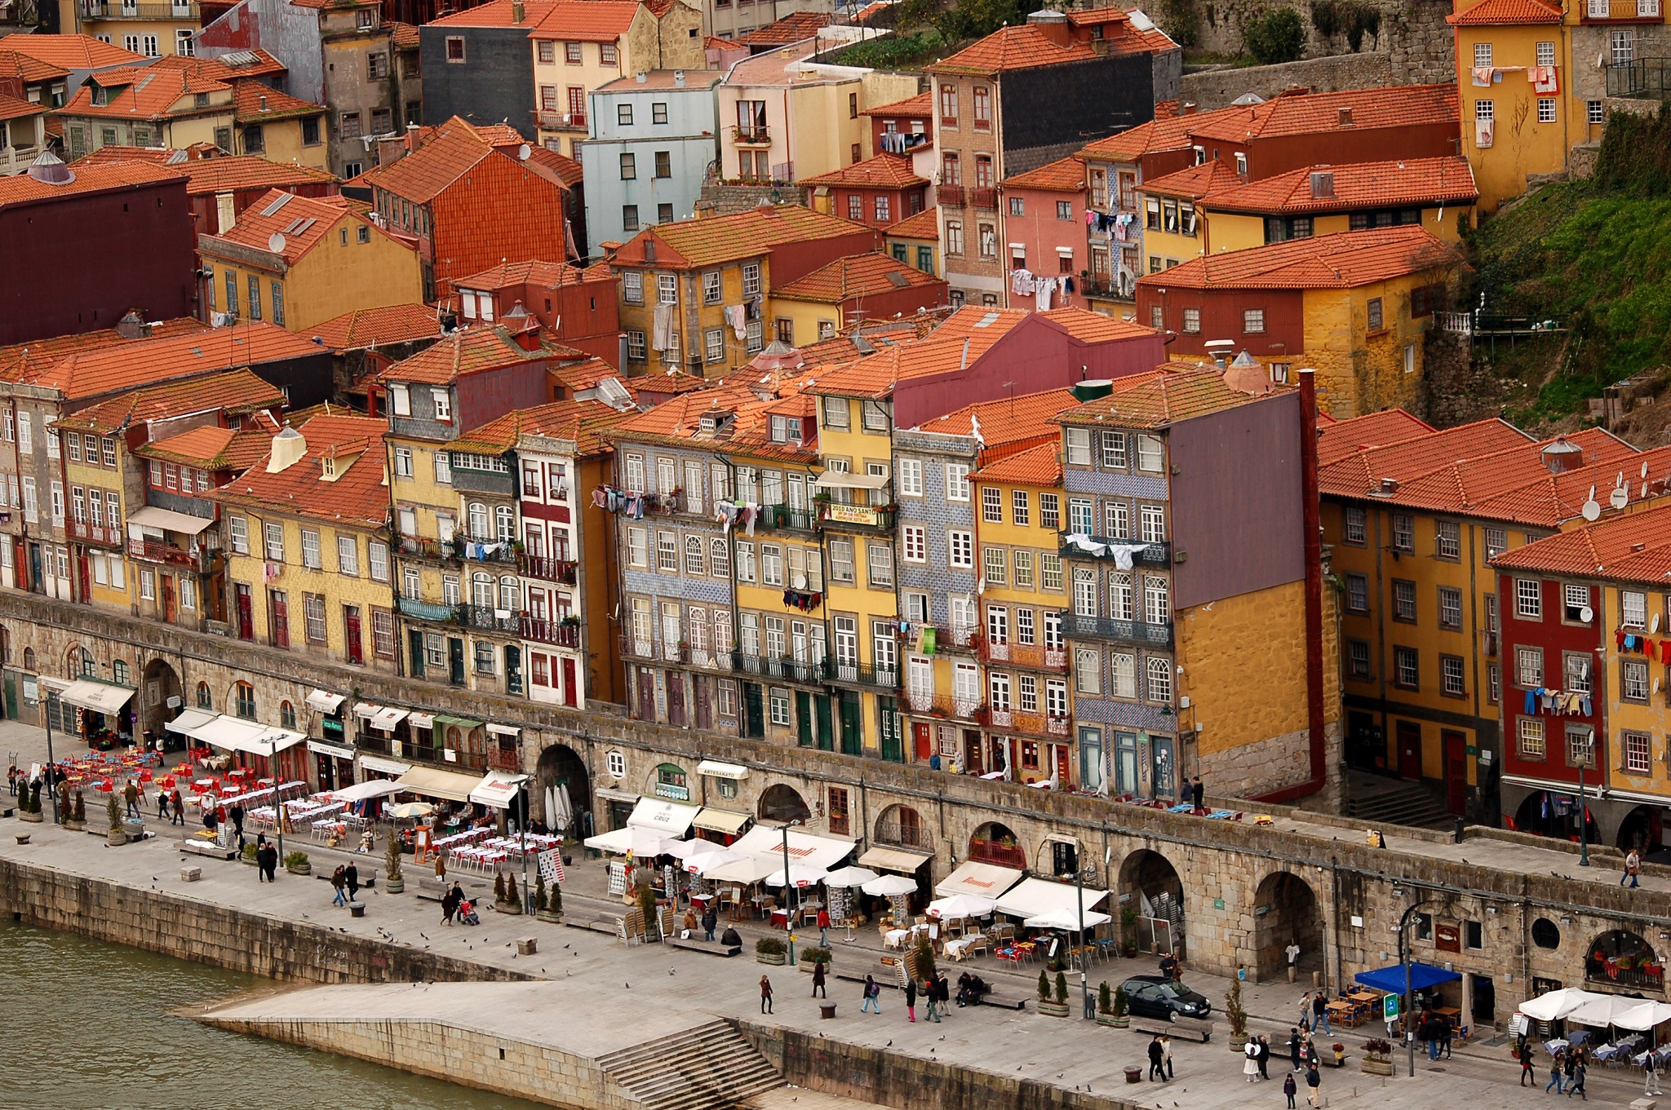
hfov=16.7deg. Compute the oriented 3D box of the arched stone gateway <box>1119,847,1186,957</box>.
[{"bbox_3d":[13.478,14.145,232.738,1.600,4.580,3.725,-13,14,-42],"label":"arched stone gateway"}]

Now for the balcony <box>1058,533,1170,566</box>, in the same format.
[{"bbox_3d":[11.537,-0.229,235.608,5.530,1.000,0.550,7,15,41],"label":"balcony"}]

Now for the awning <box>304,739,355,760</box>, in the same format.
[{"bbox_3d":[-23.785,9.194,269.135,0.350,0.580,3.551,-13,15,-41],"label":"awning"}]

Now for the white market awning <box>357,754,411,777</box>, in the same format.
[{"bbox_3d":[-21.740,10.204,274.358,0.500,0.600,3.967,-11,12,-41],"label":"white market awning"}]

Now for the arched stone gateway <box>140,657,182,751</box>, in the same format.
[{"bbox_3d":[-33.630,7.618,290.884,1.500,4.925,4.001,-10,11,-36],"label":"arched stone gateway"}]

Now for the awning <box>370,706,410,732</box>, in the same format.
[{"bbox_3d":[-20.648,7.671,264.805,0.898,0.712,1.827,-13,15,-42],"label":"awning"}]

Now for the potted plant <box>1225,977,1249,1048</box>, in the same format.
[{"bbox_3d":[15.541,17.650,219.986,0.850,2.903,0.850,-3,9,0],"label":"potted plant"}]

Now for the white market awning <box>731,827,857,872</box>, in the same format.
[{"bbox_3d":[-1.899,12.637,246.224,1.788,0.822,6.256,-13,15,-43],"label":"white market awning"}]

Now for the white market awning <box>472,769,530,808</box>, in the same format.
[{"bbox_3d":[-15.225,10.674,259.357,2.631,1.202,1.363,8,15,44],"label":"white market awning"}]

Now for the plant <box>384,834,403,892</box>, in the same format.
[{"bbox_3d":[-19.822,13.779,255.714,0.850,2.644,0.850,-3,9,0],"label":"plant"}]

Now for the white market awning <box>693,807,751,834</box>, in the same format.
[{"bbox_3d":[-4.978,11.659,249.161,0.811,0.700,2.814,-13,15,-43],"label":"white market awning"}]

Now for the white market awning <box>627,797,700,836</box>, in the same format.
[{"bbox_3d":[-7.592,11.601,252.284,3.770,1.130,1.040,7,14,43],"label":"white market awning"}]

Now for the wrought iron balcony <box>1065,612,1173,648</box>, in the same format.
[{"bbox_3d":[11.704,3.110,236.206,5.523,1.030,0.550,7,14,40],"label":"wrought iron balcony"}]

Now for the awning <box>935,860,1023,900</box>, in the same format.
[{"bbox_3d":[6.060,13.679,237.751,3.256,1.019,1.881,8,15,44],"label":"awning"}]

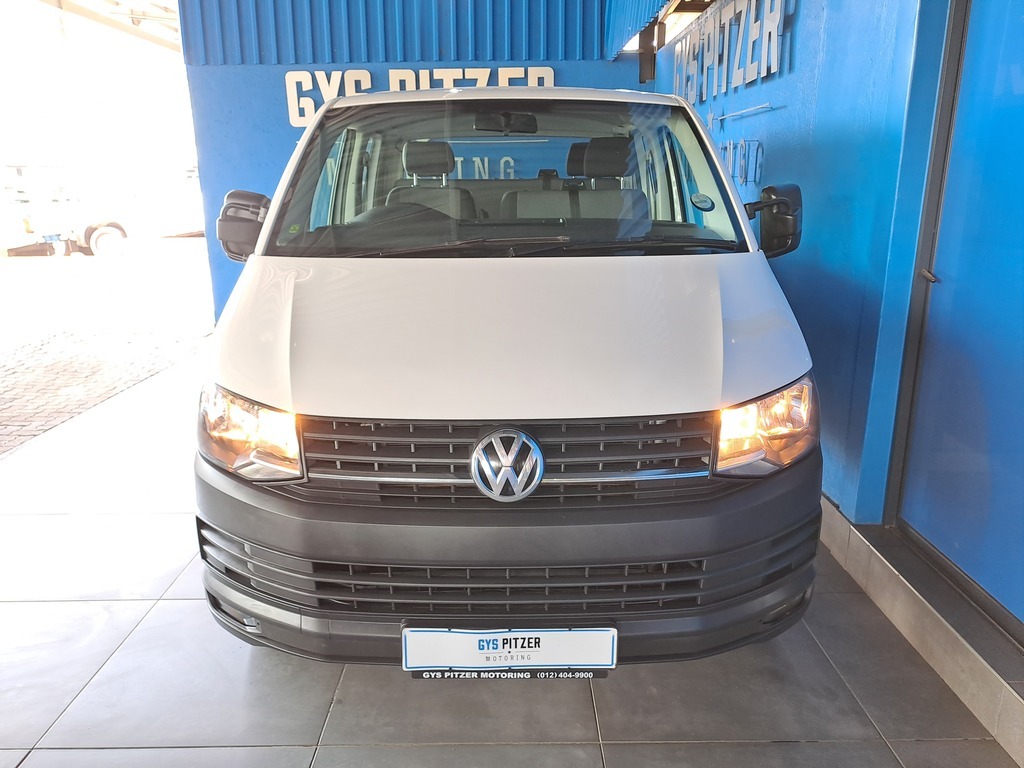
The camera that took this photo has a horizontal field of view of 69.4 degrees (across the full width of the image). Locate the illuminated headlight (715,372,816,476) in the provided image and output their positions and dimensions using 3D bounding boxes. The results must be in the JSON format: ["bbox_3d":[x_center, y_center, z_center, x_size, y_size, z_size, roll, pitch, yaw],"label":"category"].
[{"bbox_3d":[0.682,0.098,1.953,0.370,0.210,0.290,0,15,0],"label":"illuminated headlight"}]

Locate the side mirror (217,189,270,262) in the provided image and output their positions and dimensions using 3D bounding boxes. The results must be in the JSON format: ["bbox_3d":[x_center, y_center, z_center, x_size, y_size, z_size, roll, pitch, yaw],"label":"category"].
[{"bbox_3d":[-1.028,-0.619,2.860,0.240,0.280,0.150,0,15,0],"label":"side mirror"}]

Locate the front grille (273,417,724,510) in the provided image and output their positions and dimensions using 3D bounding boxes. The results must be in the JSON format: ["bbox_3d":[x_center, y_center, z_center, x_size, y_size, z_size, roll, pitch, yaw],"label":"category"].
[{"bbox_3d":[-0.009,0.177,1.788,1.120,0.210,0.140,0,15,0],"label":"front grille"}]

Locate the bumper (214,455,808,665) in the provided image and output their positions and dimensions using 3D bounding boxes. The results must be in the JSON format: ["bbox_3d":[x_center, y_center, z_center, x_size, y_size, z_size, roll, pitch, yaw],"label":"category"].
[{"bbox_3d":[-0.008,0.452,1.990,1.840,0.450,0.470,0,15,0],"label":"bumper"}]

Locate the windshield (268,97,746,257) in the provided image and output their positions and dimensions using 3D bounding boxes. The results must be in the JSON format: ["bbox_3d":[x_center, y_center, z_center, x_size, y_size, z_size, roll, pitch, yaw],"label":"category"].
[{"bbox_3d":[-0.020,-0.742,2.671,1.650,0.800,0.130,0,-28,0],"label":"windshield"}]

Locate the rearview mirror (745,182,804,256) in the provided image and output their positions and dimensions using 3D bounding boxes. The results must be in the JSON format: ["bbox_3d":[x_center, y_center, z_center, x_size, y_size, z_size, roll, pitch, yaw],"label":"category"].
[{"bbox_3d":[0.992,-0.634,2.869,0.240,0.280,0.150,0,15,0],"label":"rearview mirror"}]

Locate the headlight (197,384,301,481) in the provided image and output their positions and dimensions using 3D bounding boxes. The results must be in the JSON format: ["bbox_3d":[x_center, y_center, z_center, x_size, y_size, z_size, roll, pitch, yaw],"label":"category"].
[{"bbox_3d":[-0.698,0.108,1.947,0.370,0.210,0.290,0,15,0],"label":"headlight"}]

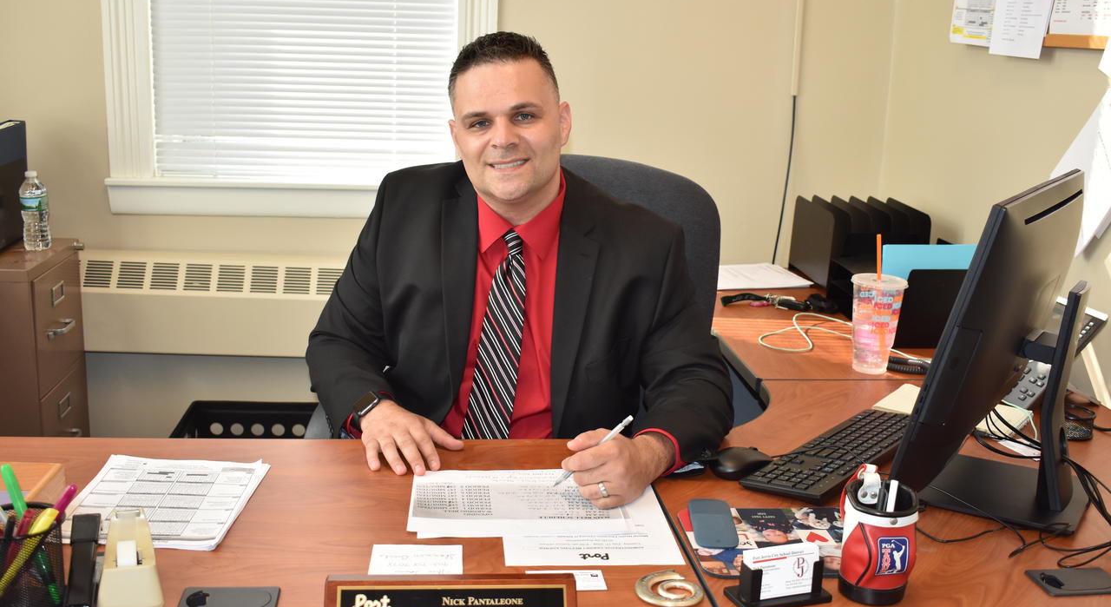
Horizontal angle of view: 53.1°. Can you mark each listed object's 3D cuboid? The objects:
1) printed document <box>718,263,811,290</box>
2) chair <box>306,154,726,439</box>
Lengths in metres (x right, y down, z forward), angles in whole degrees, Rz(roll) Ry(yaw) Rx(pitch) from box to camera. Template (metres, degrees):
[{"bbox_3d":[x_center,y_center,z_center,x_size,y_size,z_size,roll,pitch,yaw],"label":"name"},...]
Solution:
[{"bbox_3d":[0.574,-0.076,3.184,0.290,0.012,0.290,4,12,11],"label":"printed document"},{"bbox_3d":[-0.063,0.321,2.031,0.650,1.155,0.660,5,12,16],"label":"chair"}]

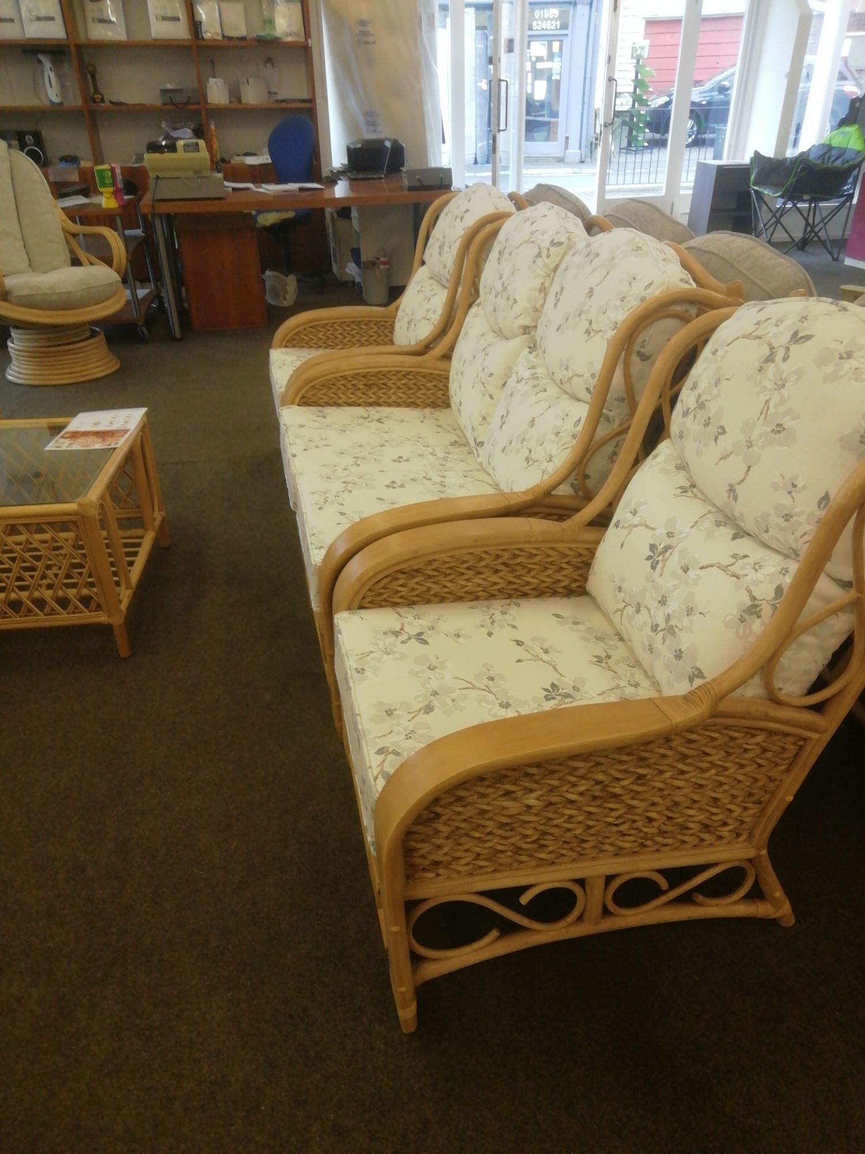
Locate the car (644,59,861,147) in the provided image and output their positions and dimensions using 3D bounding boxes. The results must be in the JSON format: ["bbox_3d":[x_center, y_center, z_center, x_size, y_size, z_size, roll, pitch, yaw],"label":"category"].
[{"bbox_3d":[6.544,-10.020,18.252,4.300,1.500,1.800,1,31,4],"label":"car"}]

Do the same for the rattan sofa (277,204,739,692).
[{"bbox_3d":[0.076,-0.397,2.428,0.910,1.100,1.209,-7,31,-10],"label":"rattan sofa"}]

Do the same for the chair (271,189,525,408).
[{"bbox_3d":[-0.155,-0.857,3.203,0.910,1.070,0.685,-8,32,-11],"label":"chair"}]

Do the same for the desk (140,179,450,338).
[{"bbox_3d":[-0.860,-2.167,5.792,1.820,0.750,0.950,-5,31,-5],"label":"desk"}]

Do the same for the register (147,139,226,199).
[{"bbox_3d":[-1.528,-2.556,5.429,0.420,0.320,0.420,-5,31,-5],"label":"register"}]

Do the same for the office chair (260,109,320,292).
[{"bbox_3d":[-1.079,-2.677,6.279,0.580,1.140,0.600,17,35,28],"label":"office chair"}]

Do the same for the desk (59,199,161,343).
[{"bbox_3d":[-2.082,-1.960,5.507,0.500,0.740,0.620,-5,31,-5],"label":"desk"}]

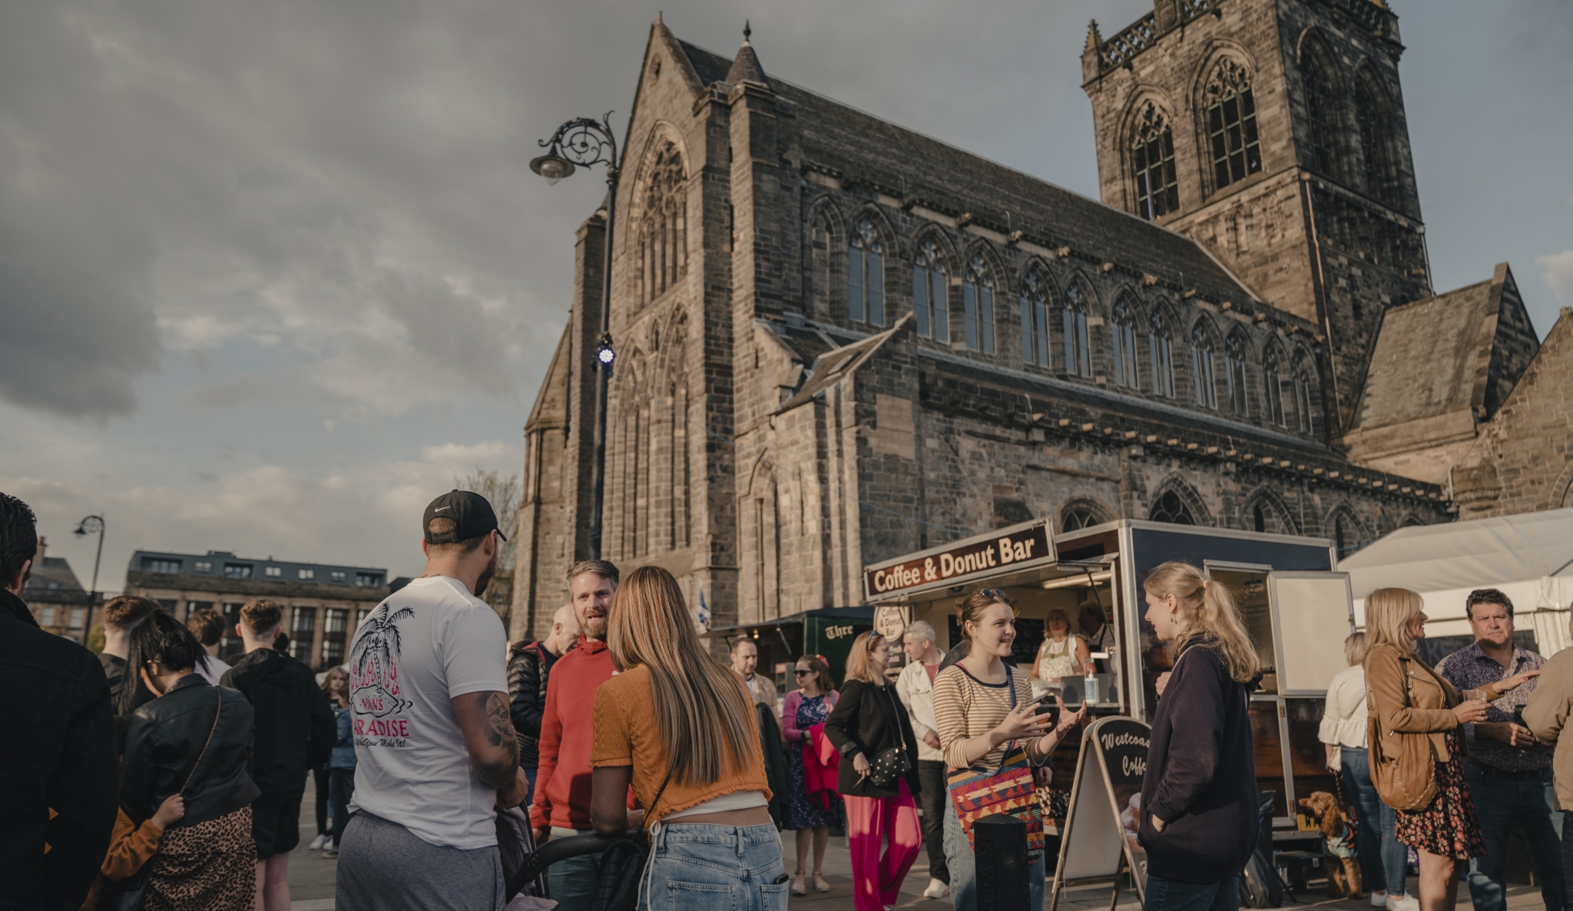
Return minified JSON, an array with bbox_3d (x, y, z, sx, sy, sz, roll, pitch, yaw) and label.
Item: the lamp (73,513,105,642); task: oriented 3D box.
[{"bbox_3d":[-25.932,6.179,38.160,1.050,8.110,0.550,4,-14,-21],"label":"lamp"}]

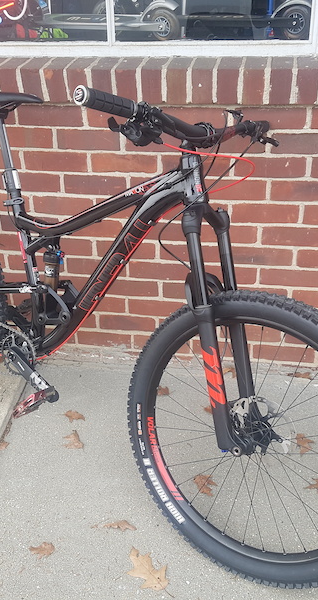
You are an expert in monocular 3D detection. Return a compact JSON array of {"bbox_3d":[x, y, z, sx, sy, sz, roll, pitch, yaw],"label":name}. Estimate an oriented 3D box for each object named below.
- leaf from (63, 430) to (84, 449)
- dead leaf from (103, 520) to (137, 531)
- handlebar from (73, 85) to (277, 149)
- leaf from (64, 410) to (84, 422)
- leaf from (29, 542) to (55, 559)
[{"bbox_3d":[-0.256,0.418,1.802,0.060,0.020,0.067,-2,34,1],"label":"leaf"},{"bbox_3d":[-0.101,0.590,1.572,0.089,0.022,0.029,-2,34,1],"label":"dead leaf"},{"bbox_3d":[0.105,-0.379,1.315,0.150,0.105,0.790,21,21,29],"label":"handlebar"},{"bbox_3d":[-0.264,0.363,1.873,0.069,0.018,0.048,-2,34,1],"label":"leaf"},{"bbox_3d":[-0.296,0.637,1.530,0.067,0.020,0.043,-2,34,1],"label":"leaf"}]

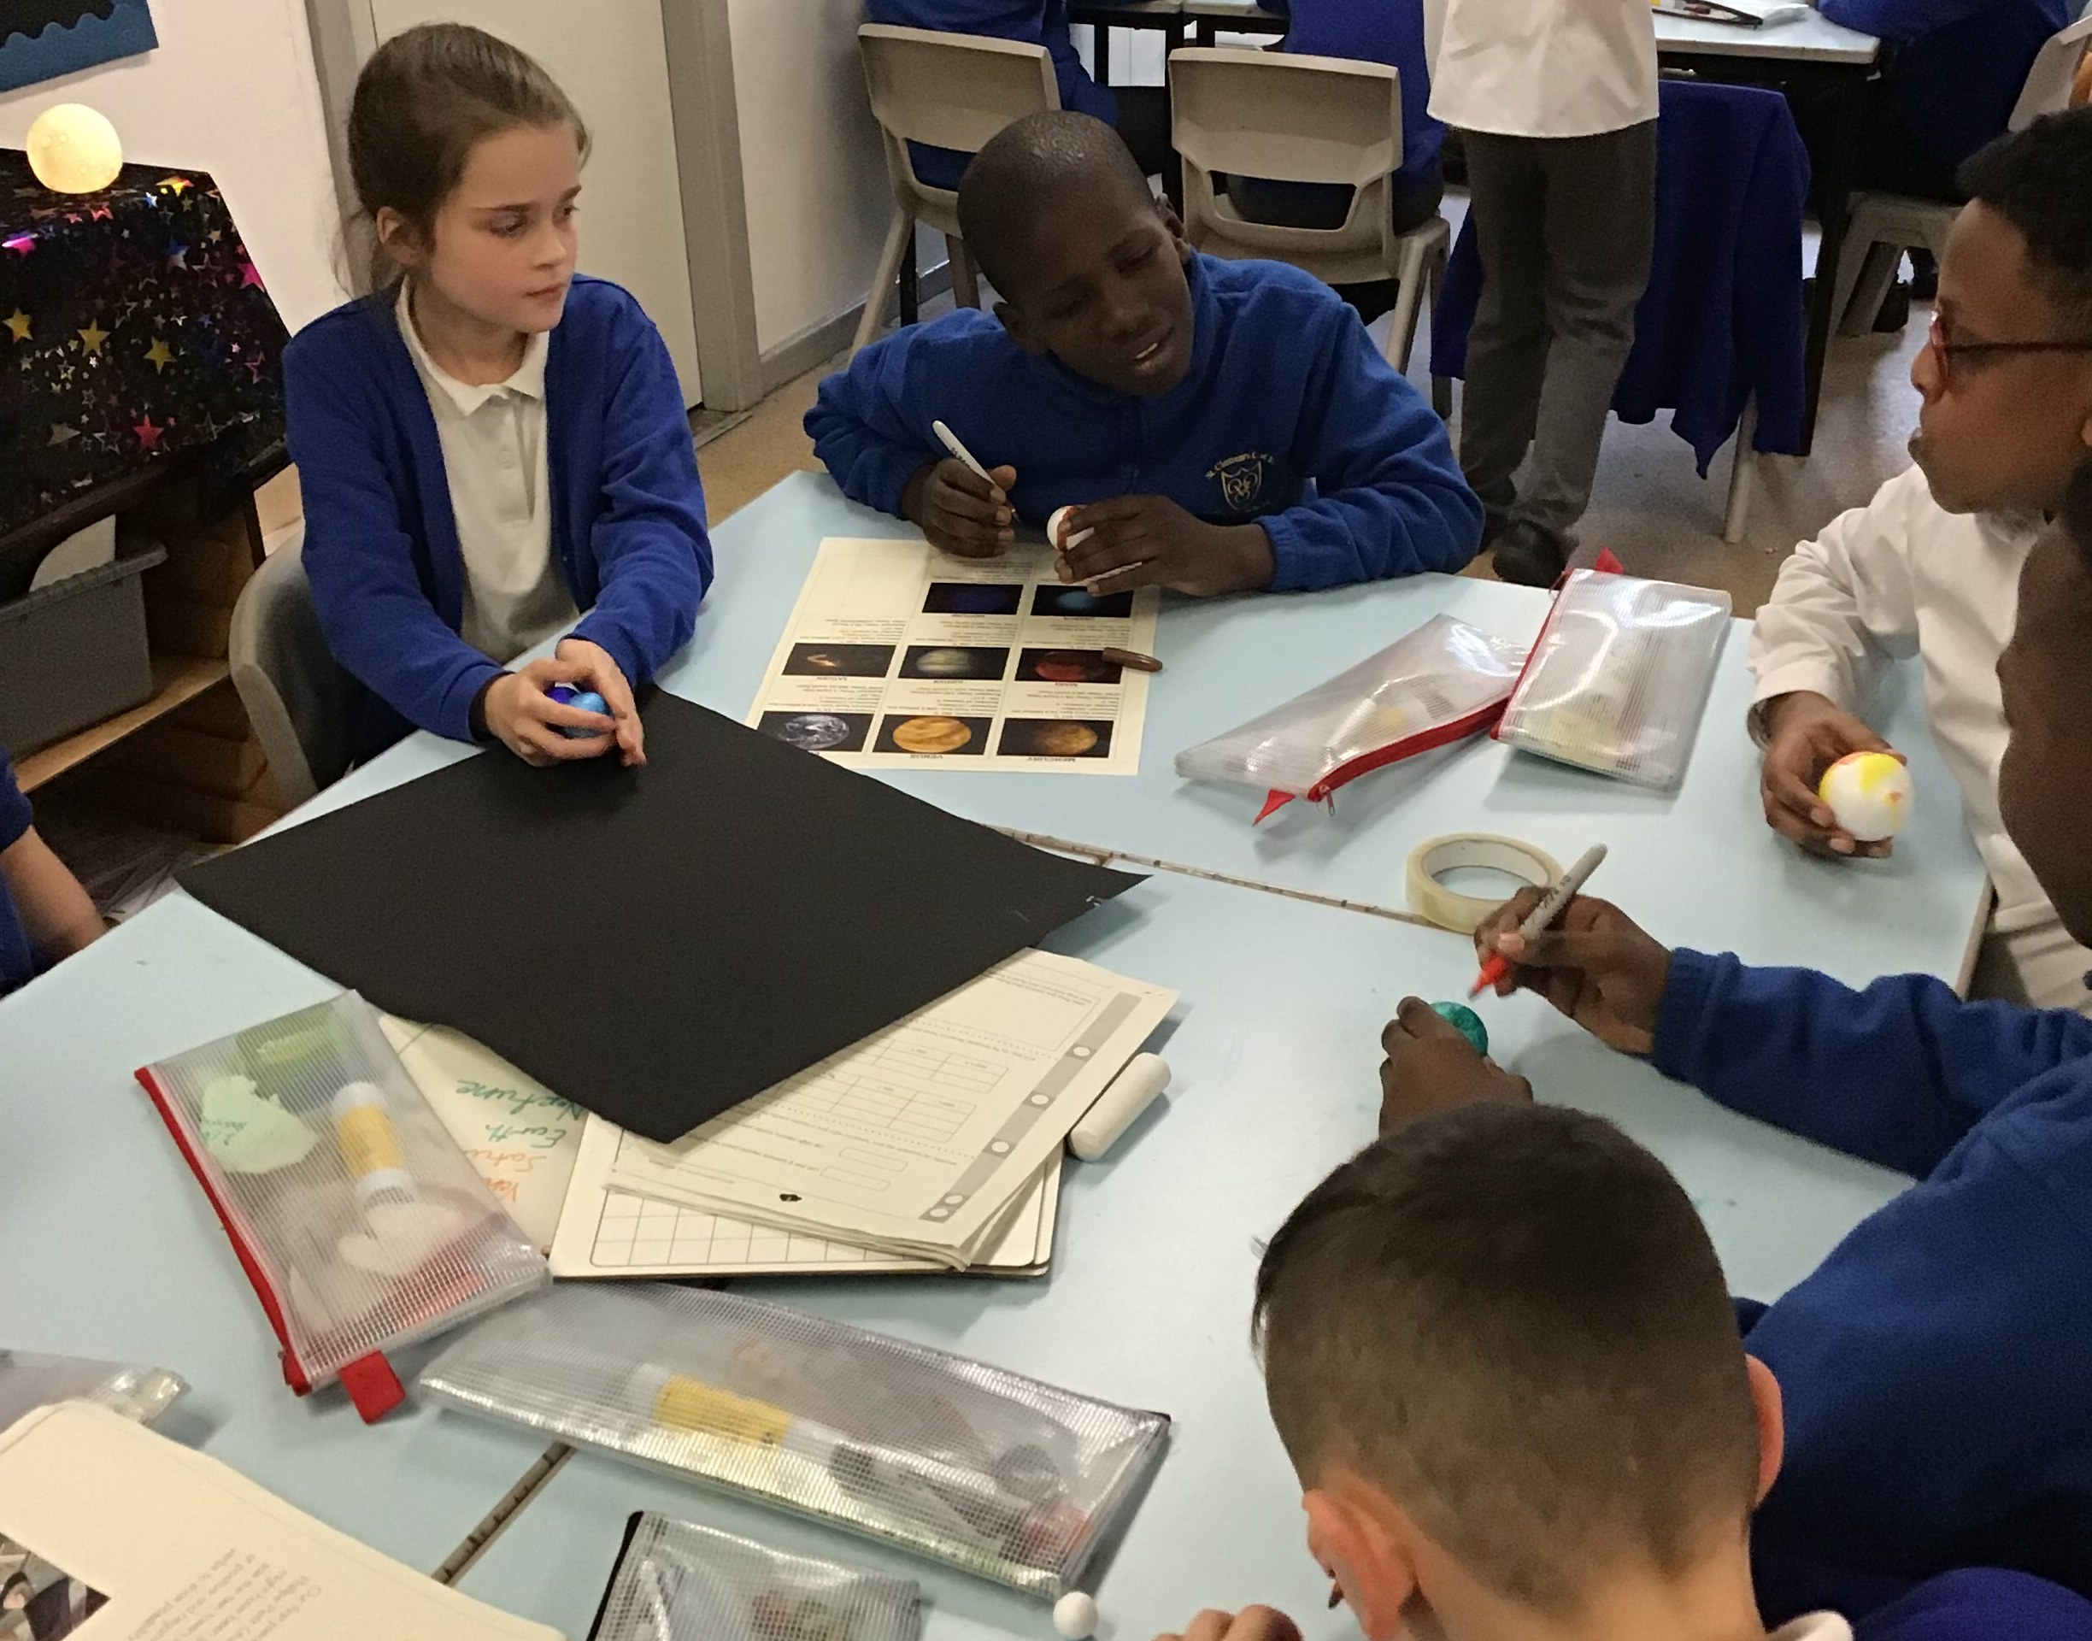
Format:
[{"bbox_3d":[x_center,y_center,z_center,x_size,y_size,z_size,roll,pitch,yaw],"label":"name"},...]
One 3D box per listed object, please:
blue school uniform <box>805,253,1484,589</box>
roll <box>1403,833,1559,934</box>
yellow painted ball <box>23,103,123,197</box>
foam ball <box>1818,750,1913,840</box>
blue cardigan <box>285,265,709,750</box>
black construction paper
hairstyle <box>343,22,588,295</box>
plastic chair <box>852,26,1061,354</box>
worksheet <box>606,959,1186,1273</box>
[{"bbox_3d":[0.102,-0.307,2.265,0.610,0.410,0.360,10,31,19],"label":"blue school uniform"},{"bbox_3d":[0.285,0.041,1.612,0.100,0.022,0.100,-1,28,1],"label":"roll"},{"bbox_3d":[-1.035,-0.716,2.664,0.105,0.102,0.105,-1,28,1],"label":"yellow painted ball"},{"bbox_3d":[0.541,-0.017,1.647,0.060,0.060,0.060,-1,29,1],"label":"foam ball"},{"bbox_3d":[-0.431,-0.212,2.050,0.350,0.410,0.350,-12,30,-18],"label":"blue cardigan"},{"bbox_3d":[-0.257,0.037,1.640,0.508,0.030,0.385,23,37,37],"label":"black construction paper"},{"bbox_3d":[-0.444,-0.508,1.910,0.195,0.205,0.160,21,36,35],"label":"hairstyle"},{"bbox_3d":[-0.047,-0.984,4.138,0.410,0.670,0.460,16,33,28],"label":"plastic chair"},{"bbox_3d":[-0.080,0.146,1.439,0.210,0.020,0.290,11,31,22],"label":"worksheet"}]

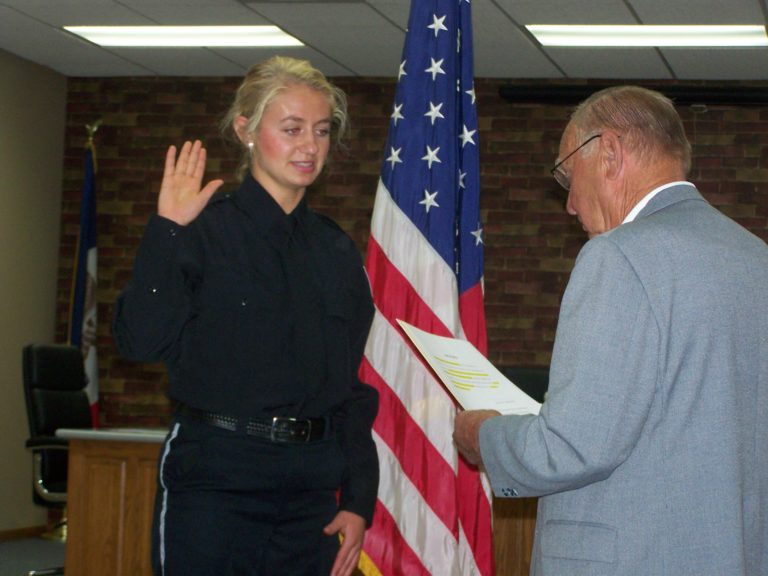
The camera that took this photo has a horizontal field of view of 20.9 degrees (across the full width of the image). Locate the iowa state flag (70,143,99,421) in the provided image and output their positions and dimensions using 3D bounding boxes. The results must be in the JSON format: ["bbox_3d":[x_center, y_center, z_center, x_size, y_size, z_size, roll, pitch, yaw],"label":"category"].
[{"bbox_3d":[-1.772,0.099,12.323,0.250,2.046,0.200,2,-3,14],"label":"iowa state flag"}]

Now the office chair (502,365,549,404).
[{"bbox_3d":[0.655,0.905,9.780,0.630,1.080,0.660,2,-3,14],"label":"office chair"}]

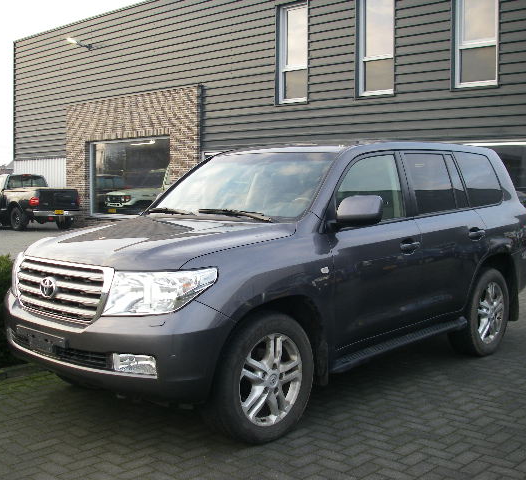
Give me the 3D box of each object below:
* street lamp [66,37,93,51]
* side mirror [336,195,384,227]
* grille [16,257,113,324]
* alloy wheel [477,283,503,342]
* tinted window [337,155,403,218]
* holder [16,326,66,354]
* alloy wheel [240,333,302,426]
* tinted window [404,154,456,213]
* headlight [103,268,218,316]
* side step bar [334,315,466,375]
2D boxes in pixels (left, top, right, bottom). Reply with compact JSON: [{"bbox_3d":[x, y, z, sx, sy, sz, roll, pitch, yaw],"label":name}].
[{"bbox_3d":[-6.003,-6.417,22.946,0.220,0.320,0.950,5,7,44],"label":"street lamp"},{"bbox_3d":[0.601,-0.190,4.351,0.250,0.190,0.170,5,7,42],"label":"side mirror"},{"bbox_3d":[-1.165,0.270,3.940,1.000,0.320,0.150,4,6,42],"label":"grille"},{"bbox_3d":[1.919,0.631,6.183,0.200,0.530,0.530,5,7,42],"label":"alloy wheel"},{"bbox_3d":[0.705,-0.341,4.731,0.060,0.500,0.840,-19,-10,41],"label":"tinted window"},{"bbox_3d":[-1.261,0.557,3.961,0.520,0.105,0.035,5,7,42],"label":"holder"},{"bbox_3d":[-0.011,0.793,4.093,0.200,0.530,0.530,5,7,42],"label":"alloy wheel"},{"bbox_3d":[1.289,-0.434,5.372,0.050,0.480,0.620,-19,-10,41],"label":"tinted window"},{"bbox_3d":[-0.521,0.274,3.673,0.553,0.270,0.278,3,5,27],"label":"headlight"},{"bbox_3d":[0.979,0.731,5.041,0.220,0.100,1.830,4,6,42],"label":"side step bar"}]

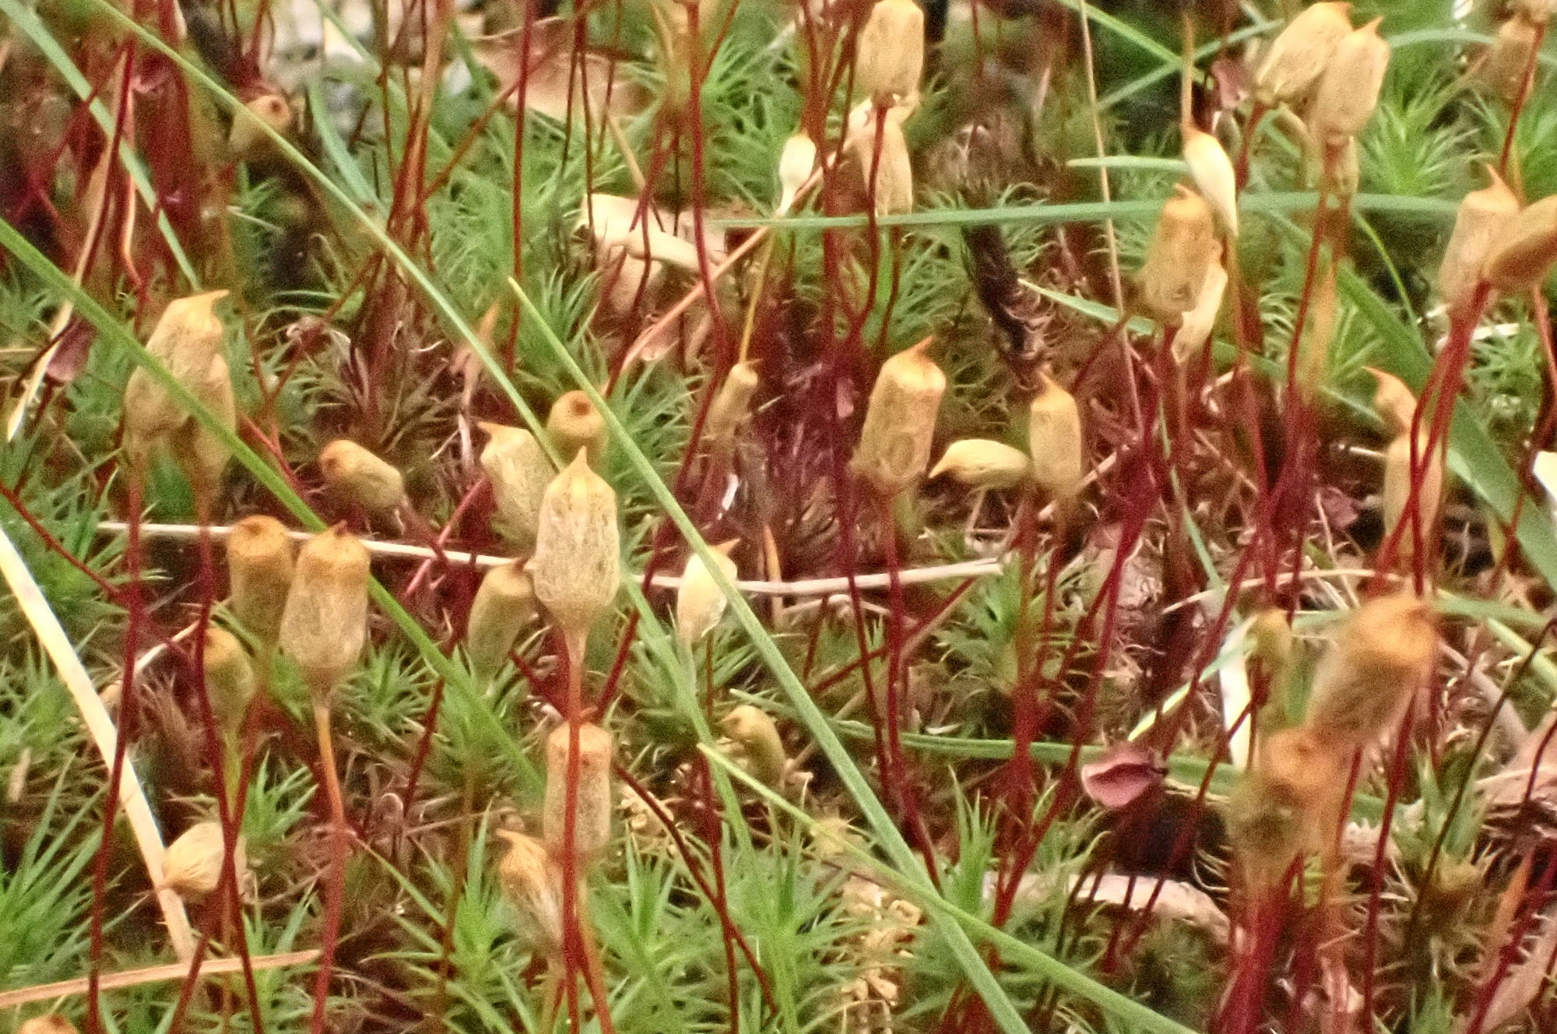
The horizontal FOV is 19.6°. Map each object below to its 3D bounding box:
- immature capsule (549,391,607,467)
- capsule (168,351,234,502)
[{"bbox_3d":[-0.009,-0.004,0.214,0.003,0.005,0.003,4,47,0],"label":"immature capsule"},{"bbox_3d":[-0.026,-0.004,0.205,0.003,0.007,0.003,6,22,0],"label":"capsule"}]

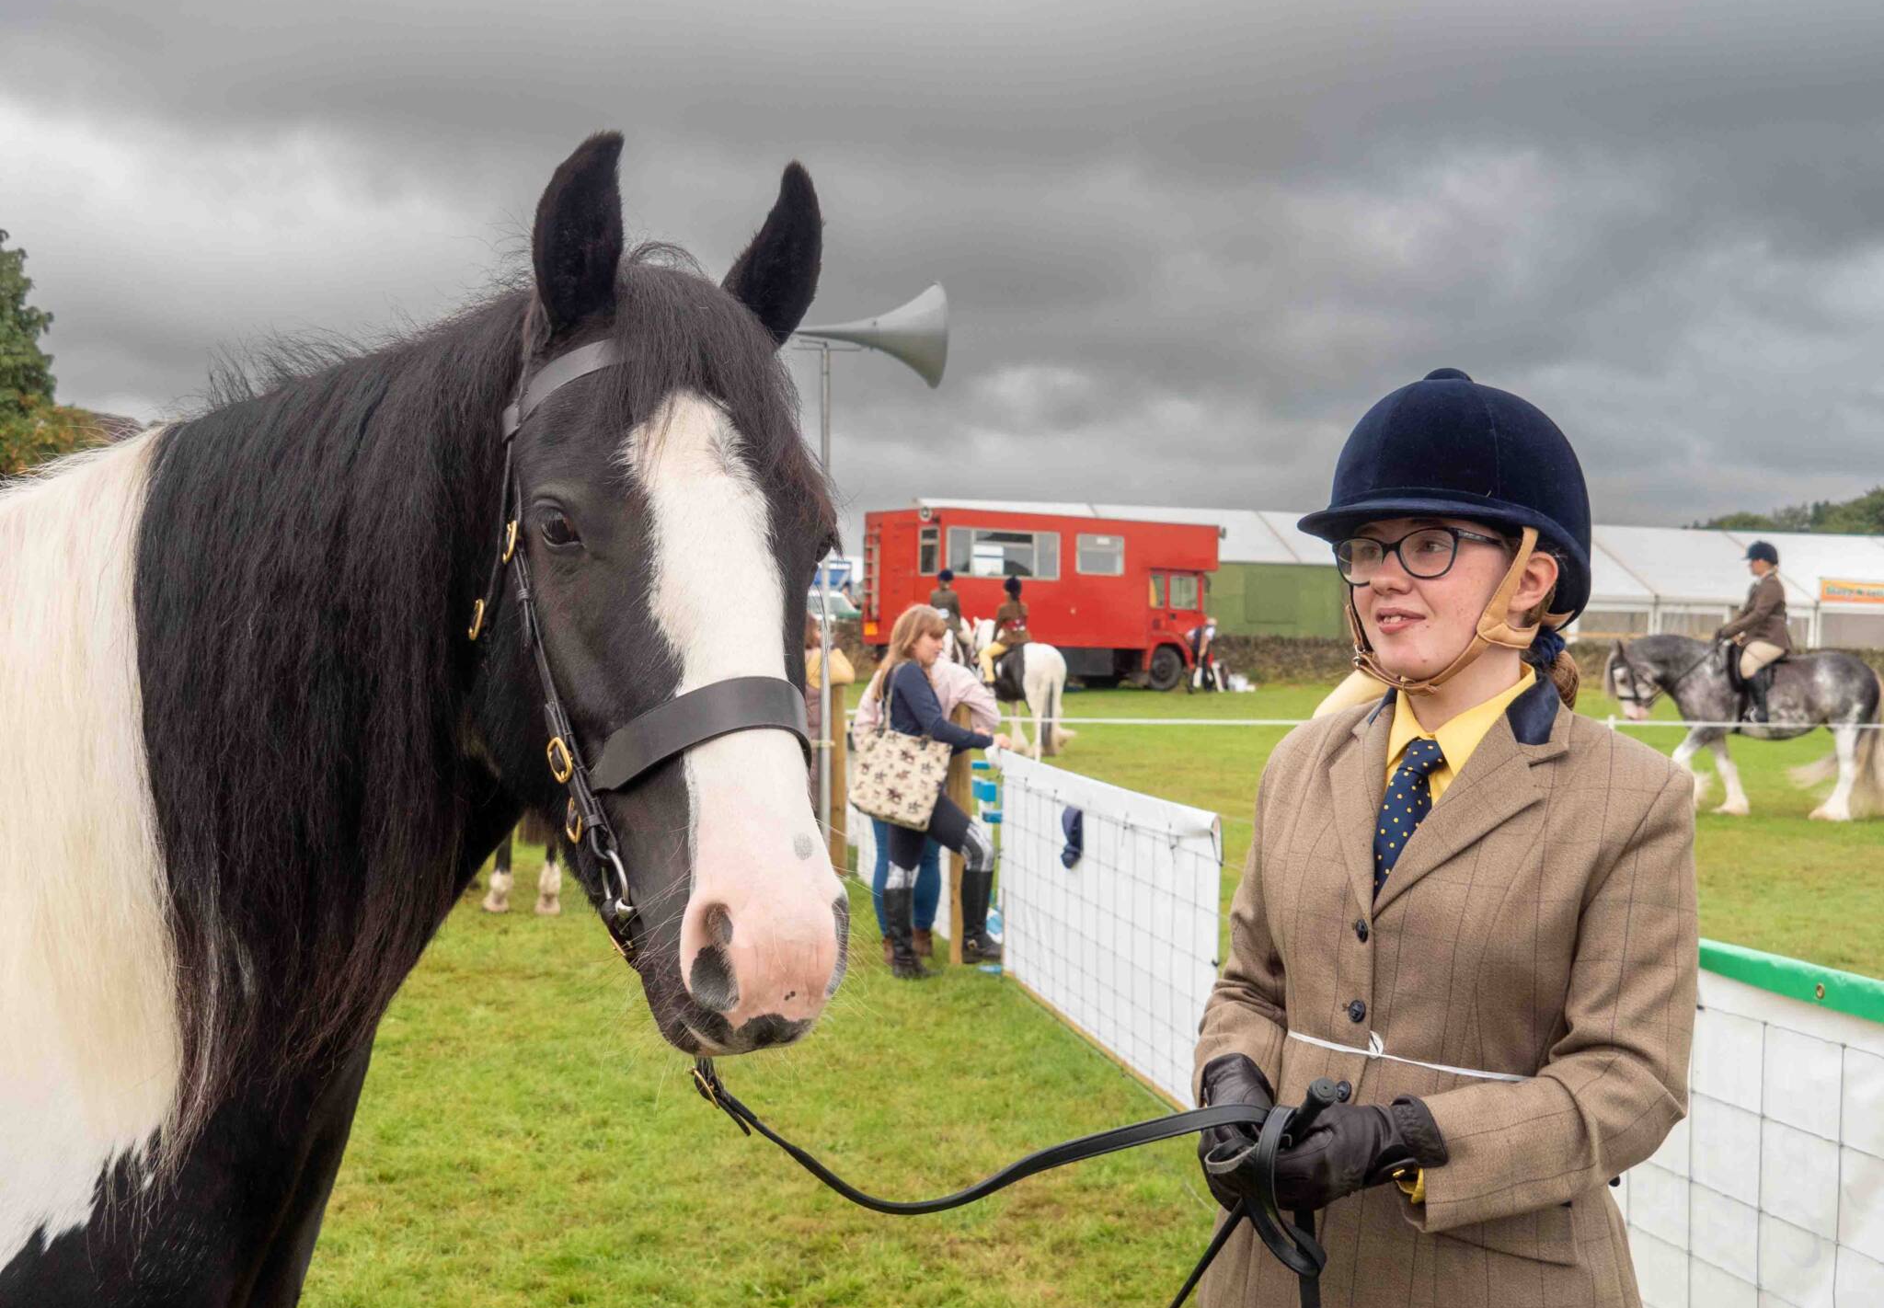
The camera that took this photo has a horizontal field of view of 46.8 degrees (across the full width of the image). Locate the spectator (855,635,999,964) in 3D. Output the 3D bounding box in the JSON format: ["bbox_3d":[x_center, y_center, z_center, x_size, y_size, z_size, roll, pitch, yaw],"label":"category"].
[{"bbox_3d":[-0.071,0.635,10.050,0.580,1.530,0.500,0,1,-28],"label":"spectator"}]

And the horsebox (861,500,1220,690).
[{"bbox_3d":[2.106,-1.045,44.343,7.500,3.400,2.400,0,1,-40],"label":"horsebox"}]

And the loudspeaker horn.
[{"bbox_3d":[-0.477,-1.951,13.300,0.990,0.645,0.645,1,1,-14],"label":"loudspeaker horn"}]

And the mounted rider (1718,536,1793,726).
[{"bbox_3d":[6.488,-0.176,17.400,0.600,1.430,0.570,1,1,16],"label":"mounted rider"}]

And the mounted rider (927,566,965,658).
[{"bbox_3d":[0.067,-0.472,28.500,0.500,1.280,0.520,1,1,14],"label":"mounted rider"}]

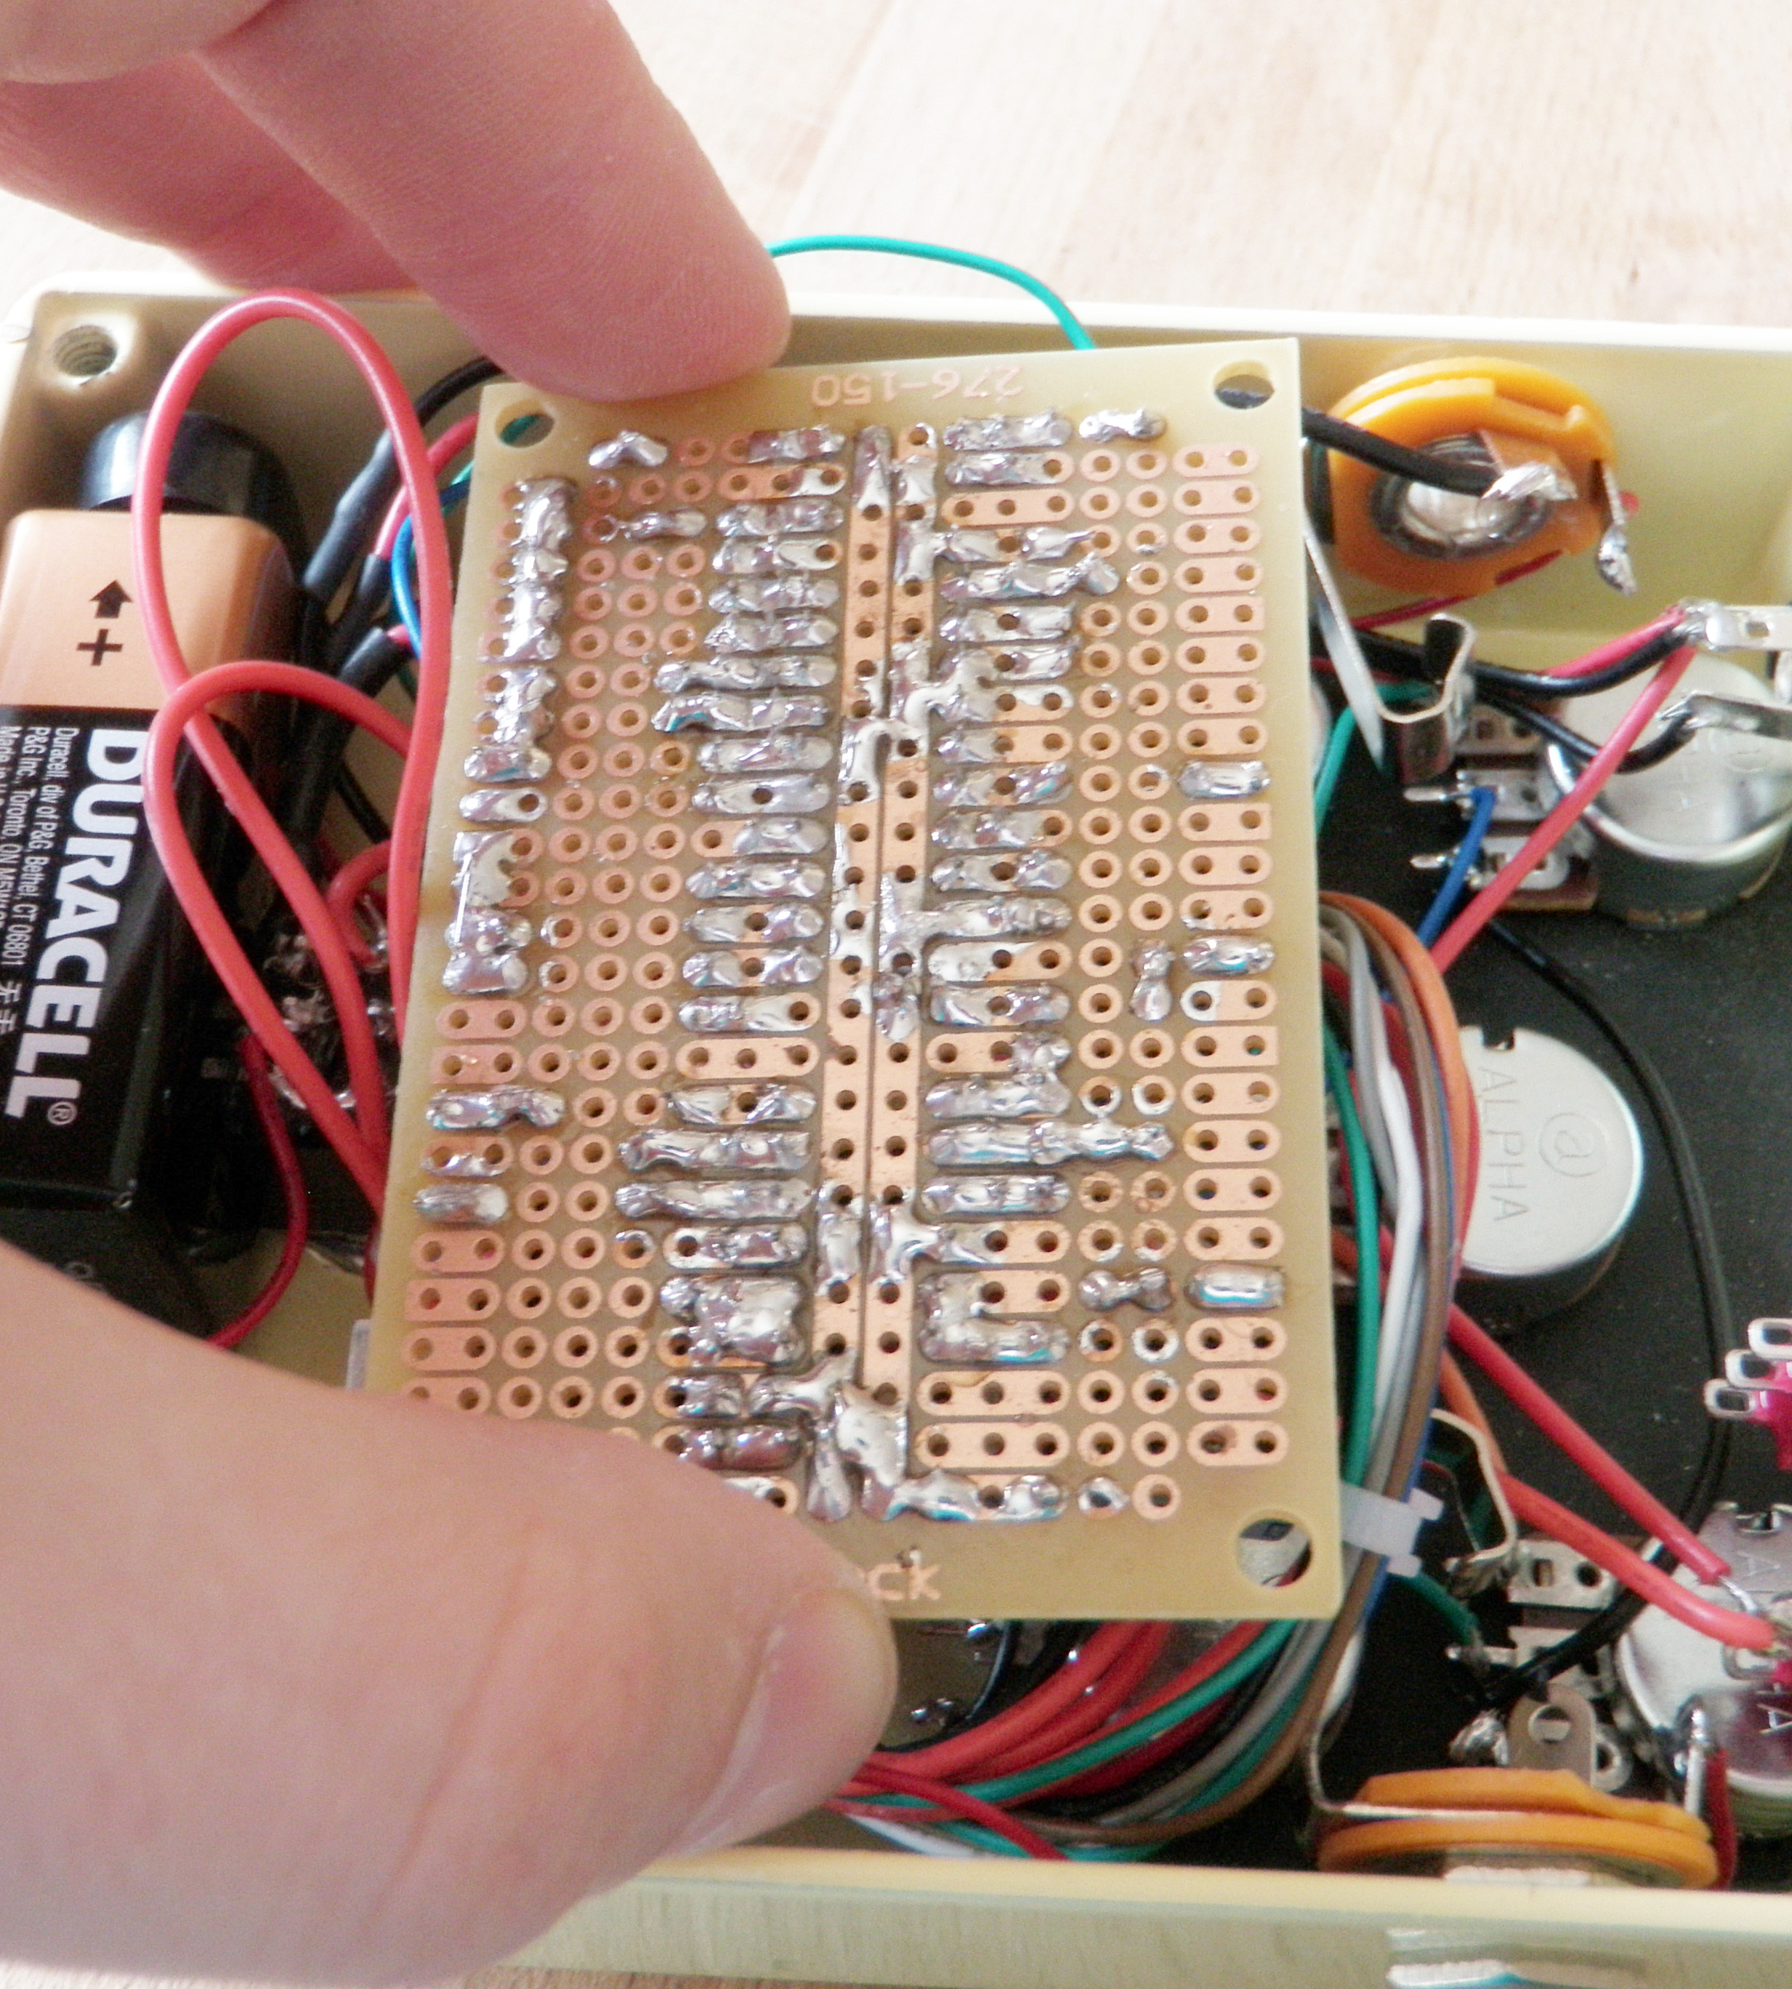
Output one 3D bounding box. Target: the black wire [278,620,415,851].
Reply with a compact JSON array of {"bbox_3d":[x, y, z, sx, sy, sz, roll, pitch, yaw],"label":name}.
[{"bbox_3d":[-0.032,-0.015,0.165,0.004,0.004,0.018,15,69,8],"label":"black wire"}]

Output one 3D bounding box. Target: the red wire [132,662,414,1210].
[{"bbox_3d":[-0.034,-0.004,0.151,0.014,0.009,0.032,-2,63,0],"label":"red wire"}]

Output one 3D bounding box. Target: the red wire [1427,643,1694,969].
[{"bbox_3d":[0.038,-0.011,0.160,0.002,0.003,0.029,35,64,17],"label":"red wire"}]

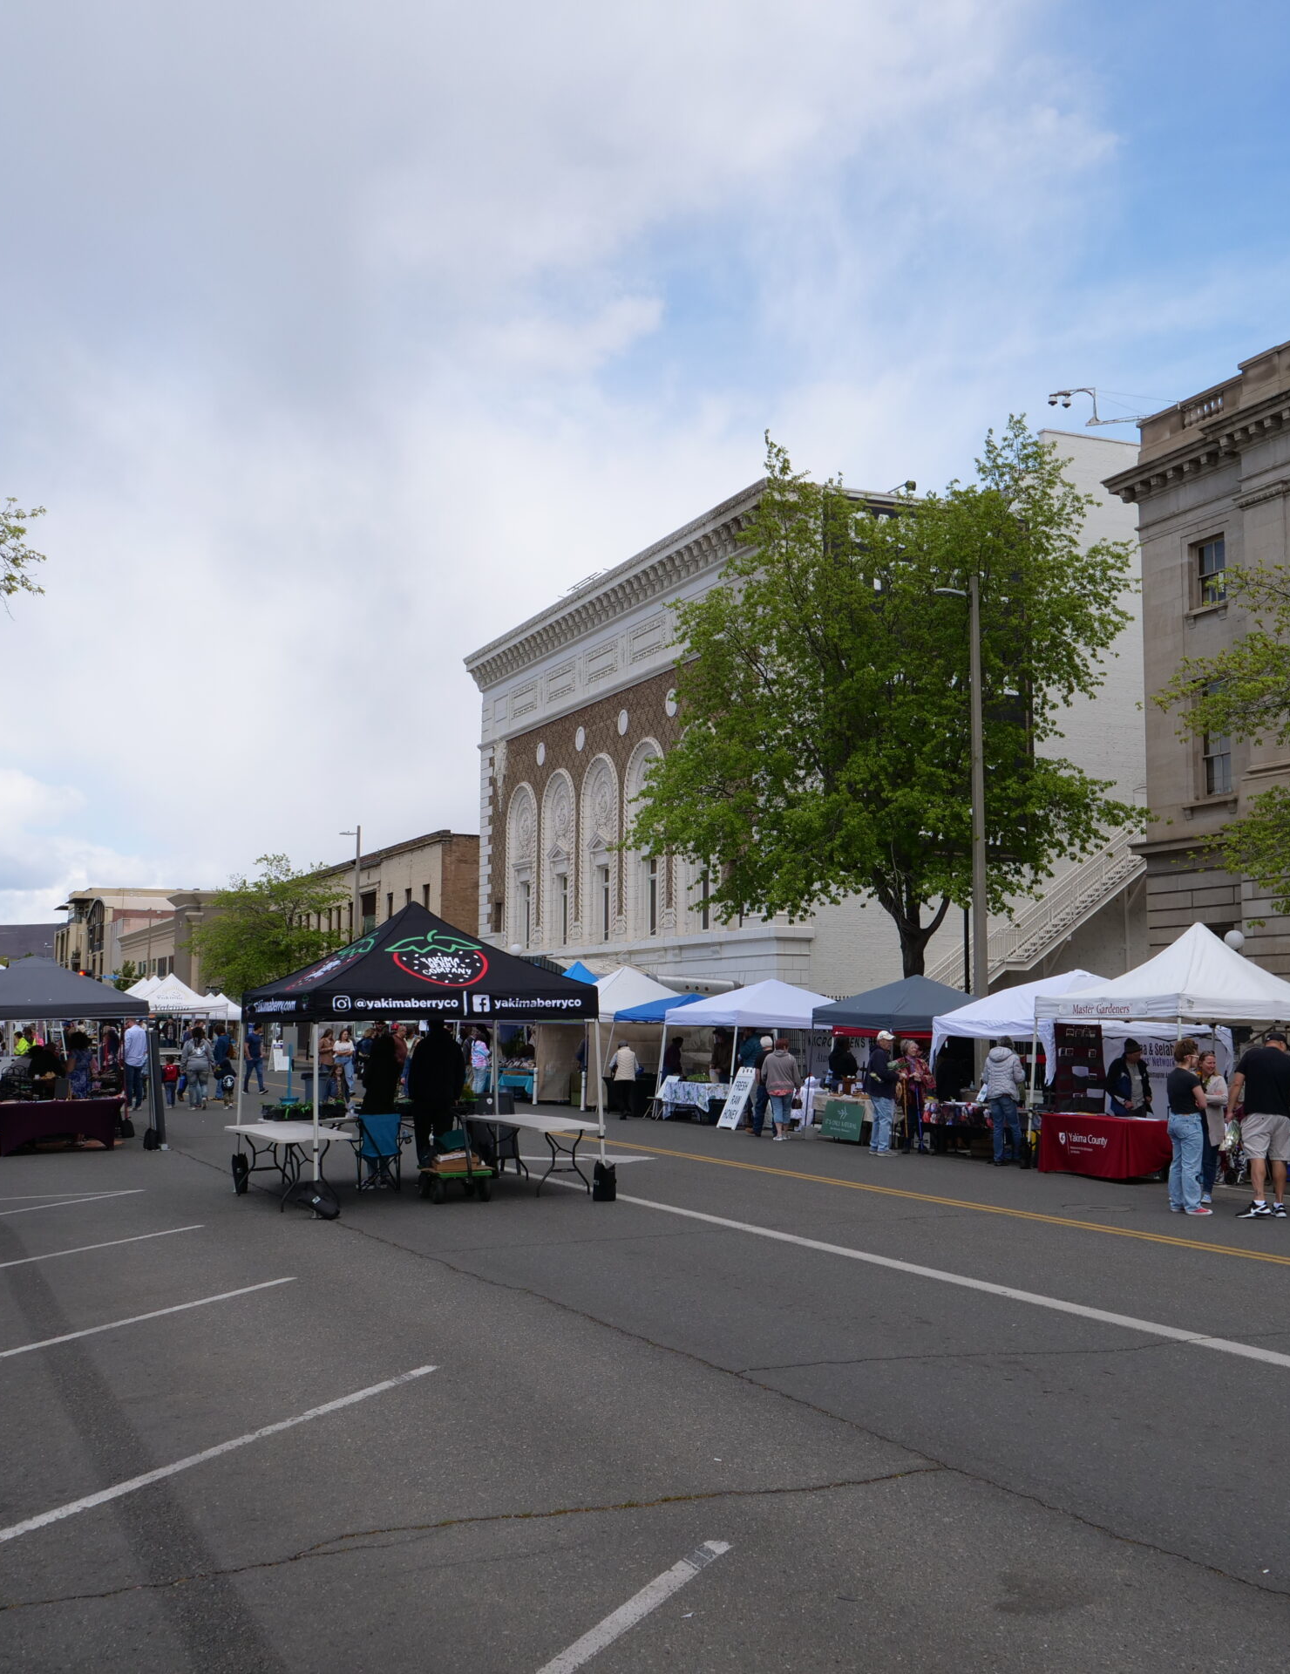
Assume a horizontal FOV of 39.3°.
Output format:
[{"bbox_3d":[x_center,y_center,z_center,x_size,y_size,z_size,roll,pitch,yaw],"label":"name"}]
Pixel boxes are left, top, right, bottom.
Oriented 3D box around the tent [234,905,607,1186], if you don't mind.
[{"bbox_3d":[-2.486,2.281,19.470,3.050,3.150,3.050,3,-6,-25],"label":"tent"}]

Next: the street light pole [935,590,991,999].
[{"bbox_3d":[5.866,0.201,33.139,0.900,9.950,0.300,3,-6,-23],"label":"street light pole"}]

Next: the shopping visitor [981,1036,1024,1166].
[{"bbox_3d":[4.920,3.621,24.852,0.580,1.736,0.460,-2,-6,17],"label":"shopping visitor"}]

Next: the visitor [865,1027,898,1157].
[{"bbox_3d":[3.416,3.699,26.100,0.430,1.790,0.480,1,-6,-5],"label":"visitor"}]

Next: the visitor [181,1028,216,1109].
[{"bbox_3d":[-9.436,4.873,38.092,0.660,1.679,0.450,2,-6,-19],"label":"visitor"}]

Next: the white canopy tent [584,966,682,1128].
[{"bbox_3d":[-0.461,4.323,39.165,3.000,3.040,3.000,3,-6,-23],"label":"white canopy tent"}]

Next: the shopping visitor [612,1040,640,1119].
[{"bbox_3d":[-0.395,4.796,35.600,0.520,1.550,0.400,-1,-6,15],"label":"shopping visitor"}]

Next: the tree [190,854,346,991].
[{"bbox_3d":[-18.648,5.914,89.860,7.800,10.045,7.800,2,-6,-23],"label":"tree"}]

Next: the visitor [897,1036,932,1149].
[{"bbox_3d":[3.948,3.748,26.060,0.550,1.650,0.380,0,-6,-3],"label":"visitor"}]

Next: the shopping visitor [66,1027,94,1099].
[{"bbox_3d":[-8.568,3.785,27.359,0.500,1.670,0.380,-1,-6,14],"label":"shopping visitor"}]

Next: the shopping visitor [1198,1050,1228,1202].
[{"bbox_3d":[5.989,3.069,19.093,0.480,1.610,0.360,-4,-7,37],"label":"shopping visitor"}]

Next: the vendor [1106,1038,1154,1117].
[{"bbox_3d":[6.385,3.495,23.673,0.580,1.700,0.380,3,-6,-23],"label":"vendor"}]

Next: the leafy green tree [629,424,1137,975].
[{"bbox_3d":[4.837,-1.503,36.032,9.400,13.914,9.800,2,-6,-23],"label":"leafy green tree"}]

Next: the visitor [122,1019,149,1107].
[{"bbox_3d":[-10.030,4.498,35.528,0.520,1.810,0.360,3,-6,-26],"label":"visitor"}]

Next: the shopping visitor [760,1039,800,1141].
[{"bbox_3d":[2.190,4.067,29.257,0.600,1.652,0.420,-1,-6,11],"label":"shopping visitor"}]

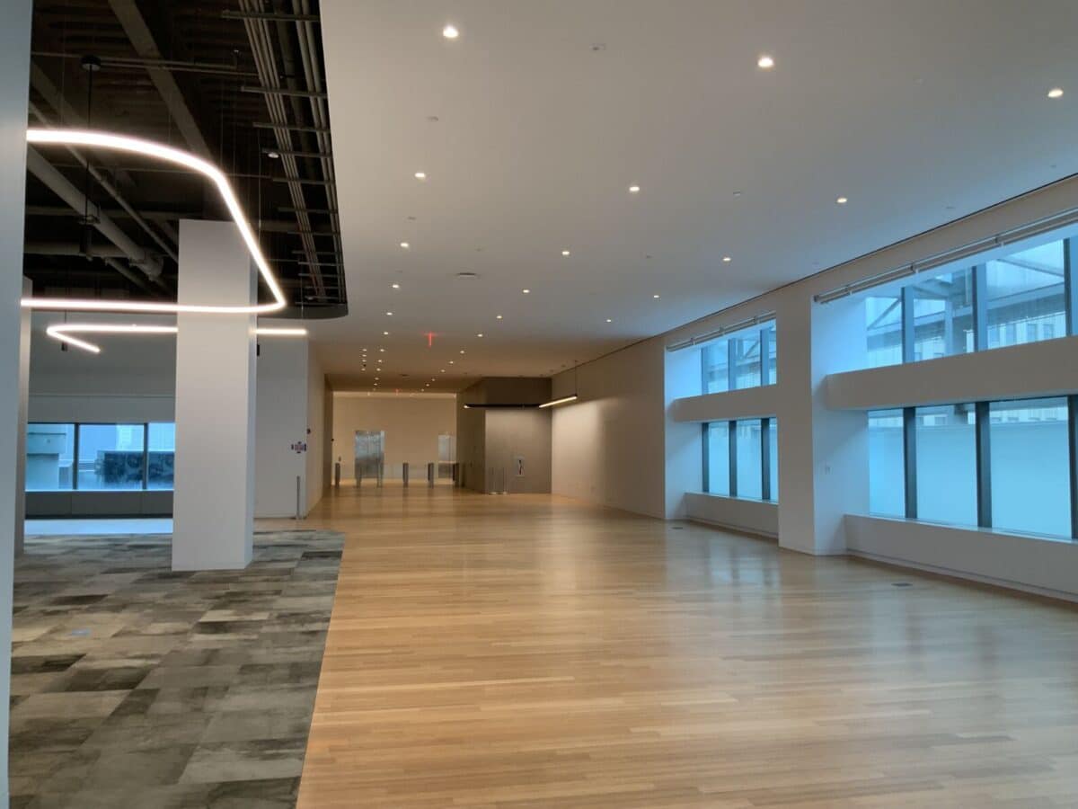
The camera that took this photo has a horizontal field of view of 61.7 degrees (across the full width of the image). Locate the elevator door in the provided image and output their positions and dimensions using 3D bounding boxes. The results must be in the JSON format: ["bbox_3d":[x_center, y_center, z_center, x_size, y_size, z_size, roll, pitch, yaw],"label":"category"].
[{"bbox_3d":[-9.440,2.800,50.265,1.665,2.645,0.150,1,-3,-11],"label":"elevator door"}]

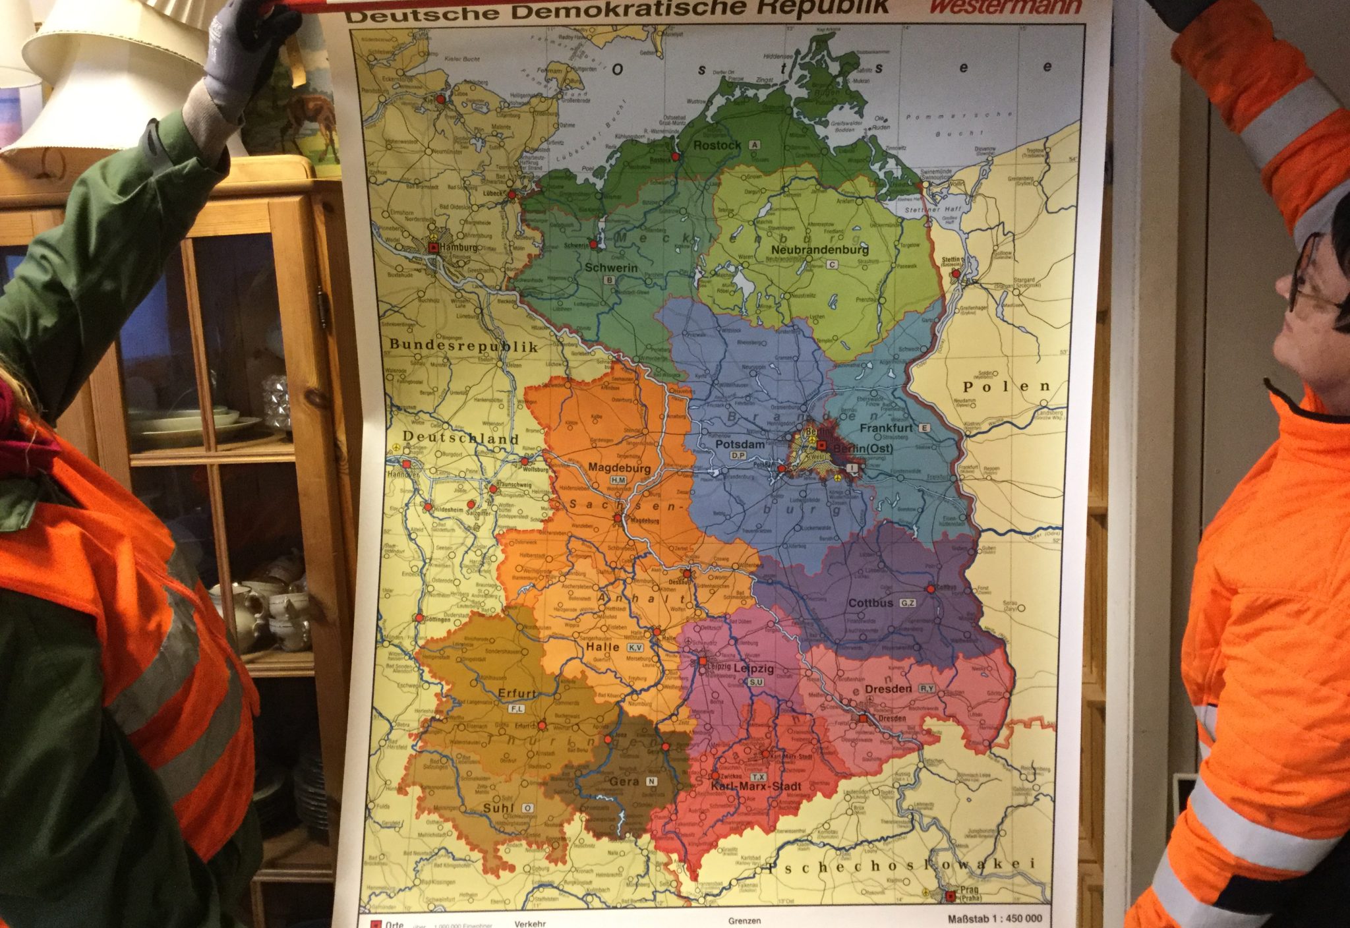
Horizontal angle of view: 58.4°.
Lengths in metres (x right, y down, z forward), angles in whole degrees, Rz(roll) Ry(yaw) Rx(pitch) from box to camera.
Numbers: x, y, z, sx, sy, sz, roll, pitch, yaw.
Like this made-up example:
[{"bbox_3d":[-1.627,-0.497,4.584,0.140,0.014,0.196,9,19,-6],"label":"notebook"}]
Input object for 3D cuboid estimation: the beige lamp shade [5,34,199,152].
[{"bbox_3d":[-0.920,-0.634,2.026,0.410,0.250,0.410,-3,9,0],"label":"beige lamp shade"}]

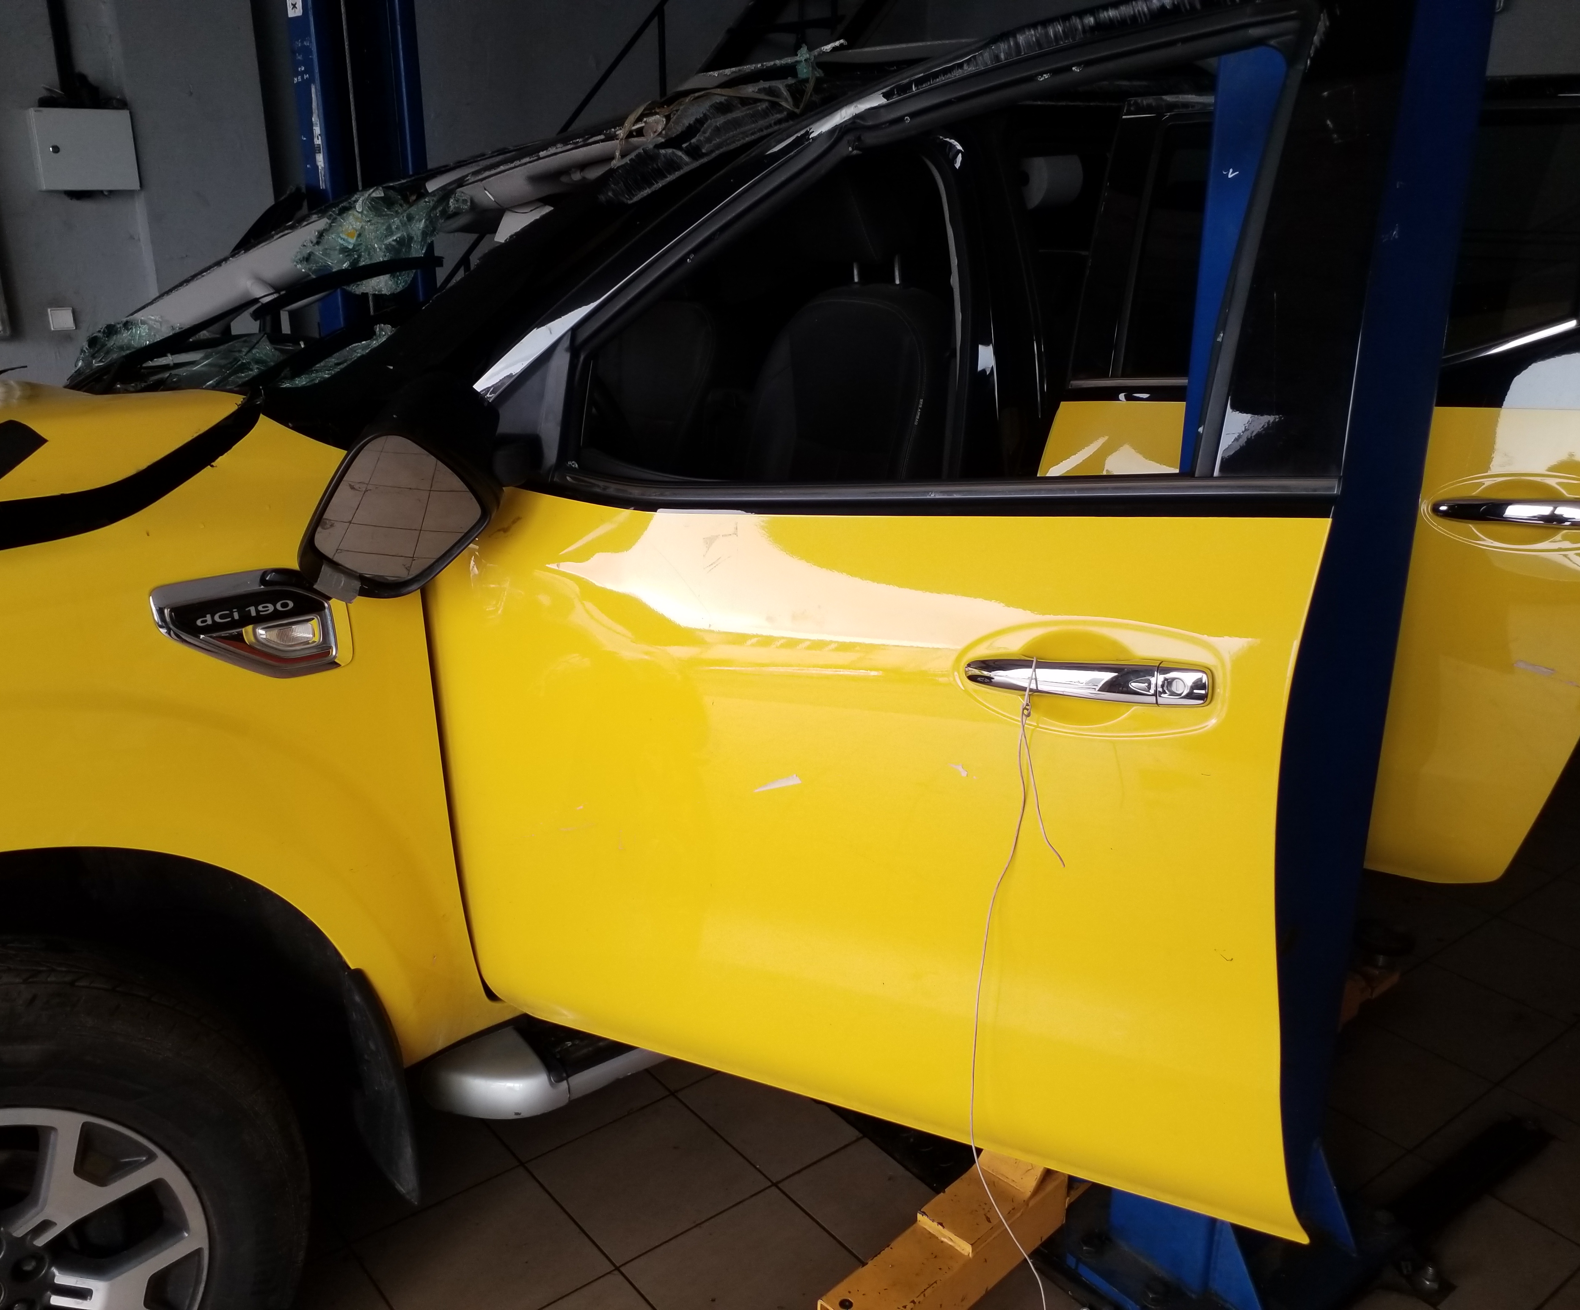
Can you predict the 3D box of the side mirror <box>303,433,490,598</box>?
[{"bbox_3d":[-0.430,-0.178,1.500,0.175,0.190,0.120,25,25,-28],"label":"side mirror"}]

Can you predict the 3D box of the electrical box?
[{"bbox_3d":[-2.588,-1.849,4.995,0.315,0.280,0.120,-14,23,-35],"label":"electrical box"}]

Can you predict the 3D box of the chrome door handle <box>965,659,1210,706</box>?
[{"bbox_3d":[0.289,0.026,1.335,0.236,0.037,0.037,4,19,27],"label":"chrome door handle"}]

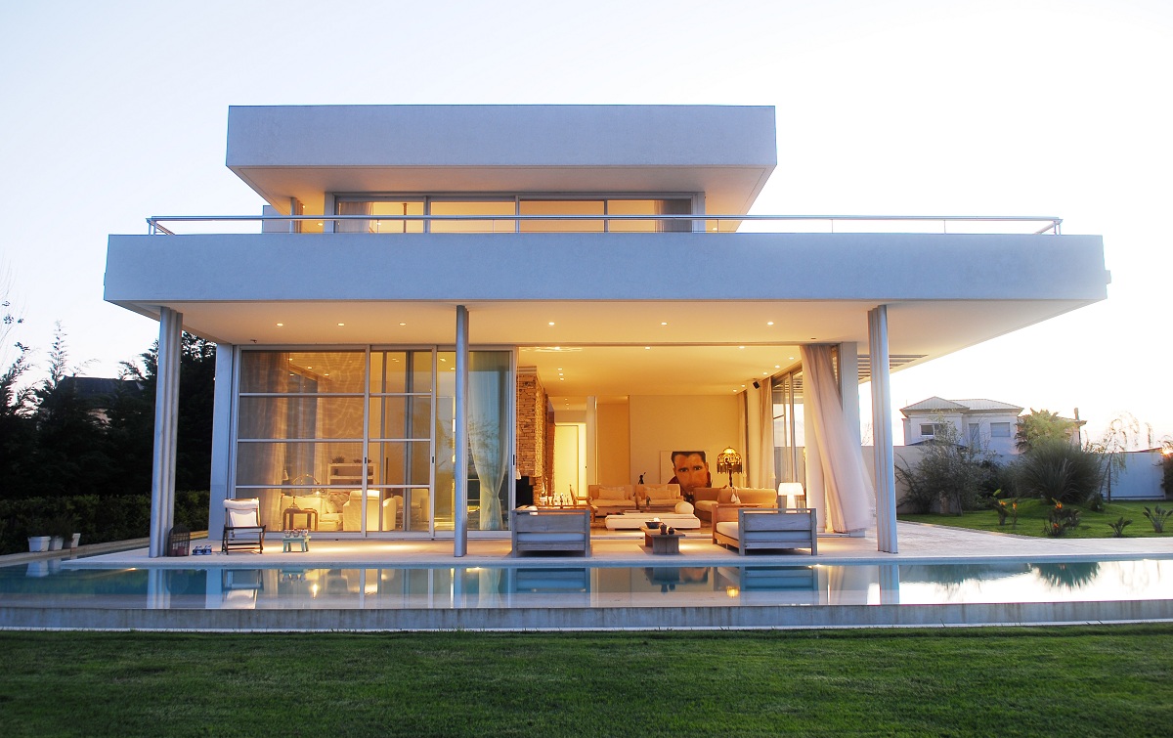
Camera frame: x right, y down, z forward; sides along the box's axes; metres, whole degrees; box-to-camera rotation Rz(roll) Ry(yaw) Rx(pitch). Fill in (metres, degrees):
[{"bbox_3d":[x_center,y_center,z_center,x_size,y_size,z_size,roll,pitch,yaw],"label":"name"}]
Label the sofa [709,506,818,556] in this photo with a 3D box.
[{"bbox_3d":[2.310,2.103,10.821,0.960,0.580,1.700,0,-7,0],"label":"sofa"}]

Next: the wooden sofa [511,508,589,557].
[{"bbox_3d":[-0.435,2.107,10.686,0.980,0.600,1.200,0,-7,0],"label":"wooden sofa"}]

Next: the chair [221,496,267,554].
[{"bbox_3d":[-4.512,2.066,10.739,0.560,0.740,0.720,2,-7,-17],"label":"chair"}]

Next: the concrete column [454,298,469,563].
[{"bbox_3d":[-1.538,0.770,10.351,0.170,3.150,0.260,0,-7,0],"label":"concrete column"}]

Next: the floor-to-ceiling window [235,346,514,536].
[{"bbox_3d":[-3.447,1.161,13.285,4.560,3.100,0.130,0,-7,0],"label":"floor-to-ceiling window"}]

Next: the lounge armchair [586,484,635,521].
[{"bbox_3d":[0.570,2.979,18.472,1.050,0.690,0.900,0,-7,0],"label":"lounge armchair"}]

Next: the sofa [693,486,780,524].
[{"bbox_3d":[2.950,2.735,16.436,1.120,0.660,1.850,1,-7,-6],"label":"sofa"}]

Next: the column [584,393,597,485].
[{"bbox_3d":[0.130,2.257,22.192,0.250,3.060,0.250,0,-7,0],"label":"column"}]

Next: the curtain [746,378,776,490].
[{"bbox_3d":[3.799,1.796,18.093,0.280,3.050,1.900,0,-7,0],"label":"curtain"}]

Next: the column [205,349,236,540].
[{"bbox_3d":[-5.780,1.117,13.063,0.280,3.100,0.280,0,-7,0],"label":"column"}]

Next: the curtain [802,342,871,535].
[{"bbox_3d":[3.960,1.111,13.014,1.050,3.000,0.500,0,-7,0],"label":"curtain"}]

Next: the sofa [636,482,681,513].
[{"bbox_3d":[1.660,2.979,18.472,1.050,0.690,0.900,0,-7,0],"label":"sofa"}]

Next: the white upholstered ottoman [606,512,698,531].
[{"bbox_3d":[1.210,2.849,15.374,1.780,0.330,0.850,0,-7,0],"label":"white upholstered ottoman"}]

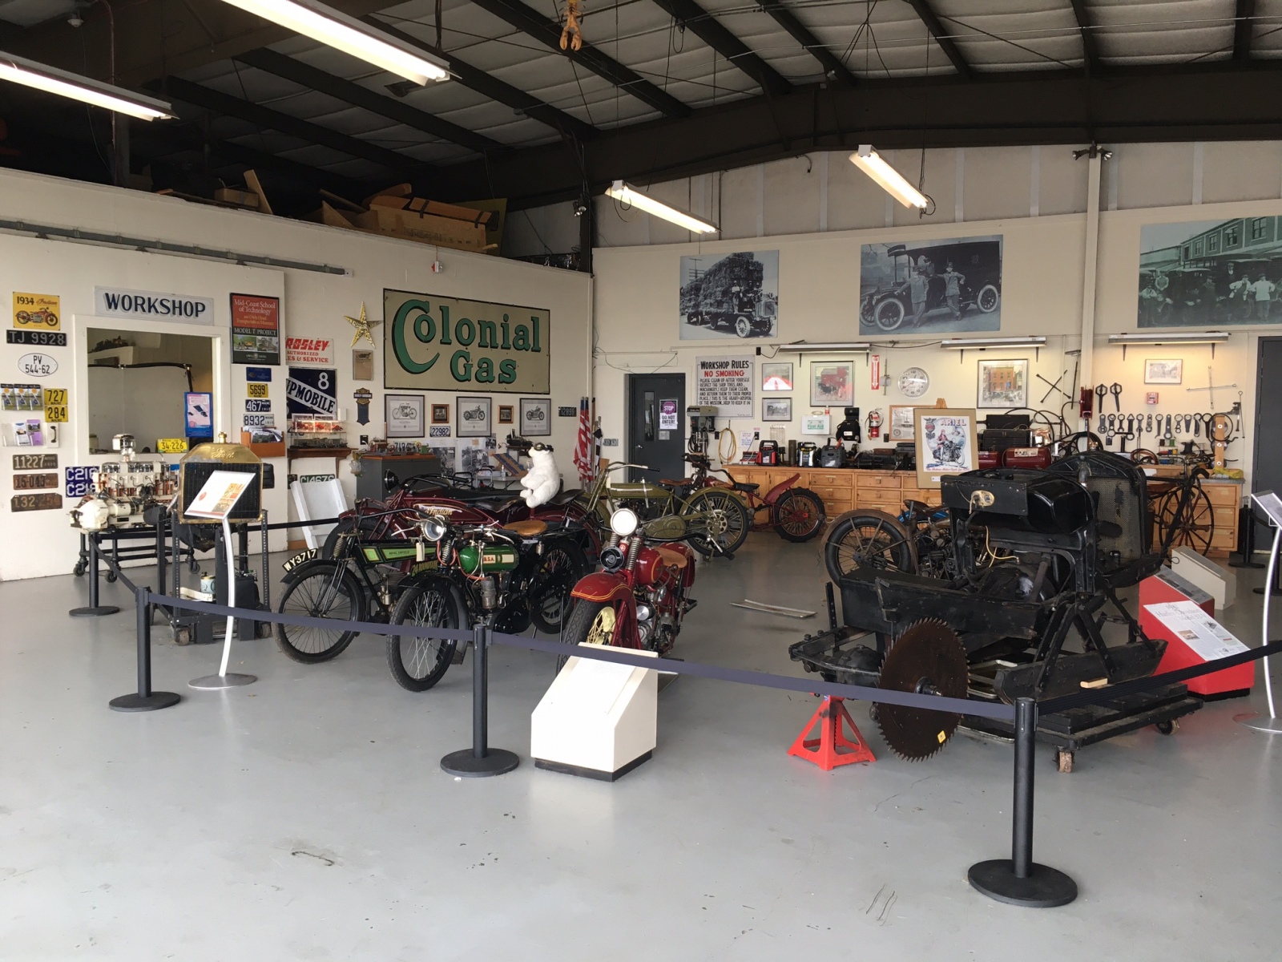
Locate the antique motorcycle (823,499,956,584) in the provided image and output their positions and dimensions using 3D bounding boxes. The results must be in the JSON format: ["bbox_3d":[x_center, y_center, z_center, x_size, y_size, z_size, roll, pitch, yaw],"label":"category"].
[{"bbox_3d":[2.544,0.513,8.551,2.200,1.020,0.720,2,4,24],"label":"antique motorcycle"}]

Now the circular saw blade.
[{"bbox_3d":[1.149,0.844,4.350,0.580,0.580,0.020,-2,4,-37],"label":"circular saw blade"}]

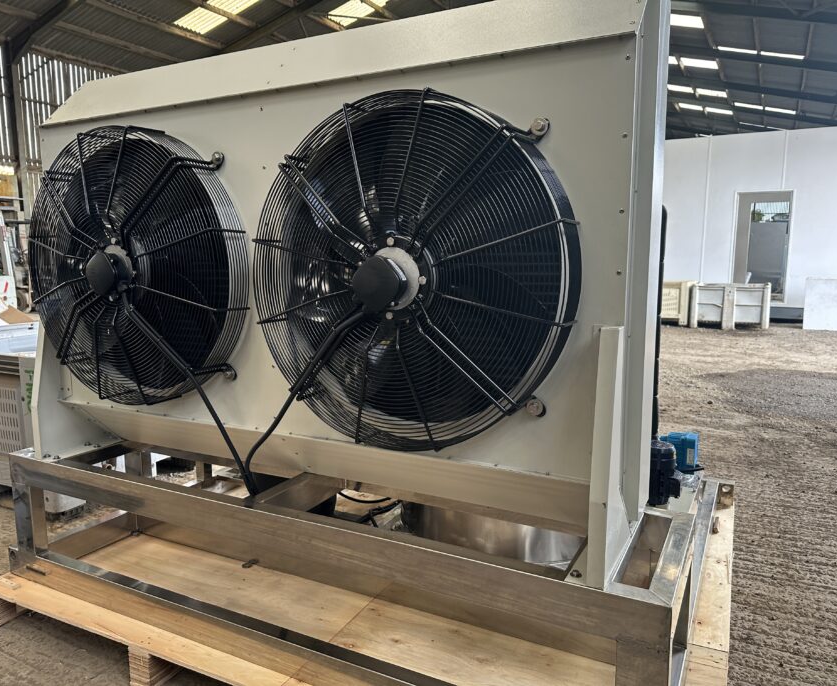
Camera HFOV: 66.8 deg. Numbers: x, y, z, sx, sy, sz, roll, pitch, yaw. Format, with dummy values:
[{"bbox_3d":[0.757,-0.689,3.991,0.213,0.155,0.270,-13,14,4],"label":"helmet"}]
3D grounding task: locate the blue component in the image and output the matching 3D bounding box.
[{"bbox_3d":[1.005,0.418,2.439,0.131,0.129,0.131,4,8,27],"label":"blue component"}]

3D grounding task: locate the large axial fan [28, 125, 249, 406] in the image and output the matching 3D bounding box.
[{"bbox_3d":[-0.757,-0.190,1.645,0.708,0.708,0.178,4,8,27],"label":"large axial fan"}]

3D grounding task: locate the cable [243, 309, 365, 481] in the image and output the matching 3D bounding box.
[{"bbox_3d":[-0.266,0.140,1.411,0.416,0.458,0.125,4,8,27],"label":"cable"}]

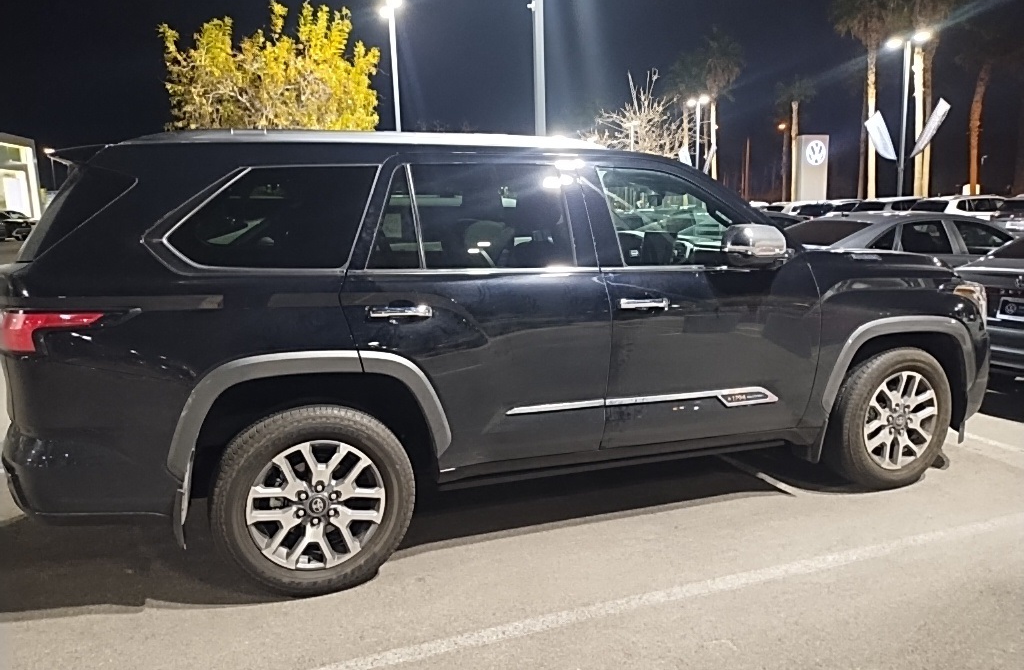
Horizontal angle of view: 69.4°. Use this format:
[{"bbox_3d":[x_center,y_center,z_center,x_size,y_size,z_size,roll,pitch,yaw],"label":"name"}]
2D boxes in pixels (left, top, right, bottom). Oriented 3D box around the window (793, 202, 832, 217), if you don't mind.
[{"bbox_3d":[9.817,-4.057,24.000,0.120,0.480,1.350,22,0,-22],"label":"window"}]

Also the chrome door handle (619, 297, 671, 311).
[{"bbox_3d":[0.610,-0.141,3.379,0.250,0.050,0.055,-4,9,-20],"label":"chrome door handle"}]

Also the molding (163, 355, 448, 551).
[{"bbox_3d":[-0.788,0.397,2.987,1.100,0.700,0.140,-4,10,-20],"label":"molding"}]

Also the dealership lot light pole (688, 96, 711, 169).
[{"bbox_3d":[10.228,-9.041,40.906,0.450,7.790,1.700,-4,10,-20],"label":"dealership lot light pole"}]

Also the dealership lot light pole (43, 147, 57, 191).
[{"bbox_3d":[-36.712,-11.173,59.625,0.500,7.678,1.700,-4,10,-12],"label":"dealership lot light pole"}]

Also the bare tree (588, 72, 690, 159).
[{"bbox_3d":[7.546,-10.687,43.765,6.200,9.399,5.800,-2,9,0],"label":"bare tree"}]

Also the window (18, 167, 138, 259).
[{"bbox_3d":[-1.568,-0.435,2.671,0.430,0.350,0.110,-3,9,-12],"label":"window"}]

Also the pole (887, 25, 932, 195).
[{"bbox_3d":[14.046,-7.077,26.611,0.500,7.501,1.600,-4,10,-12],"label":"pole"}]

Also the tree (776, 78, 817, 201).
[{"bbox_3d":[18.565,-11.672,48.795,2.700,10.210,2.700,-4,10,-20],"label":"tree"}]

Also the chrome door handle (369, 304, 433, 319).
[{"bbox_3d":[-0.447,-0.091,2.984,0.250,0.050,0.055,-4,9,-20],"label":"chrome door handle"}]

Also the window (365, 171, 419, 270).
[{"bbox_3d":[-0.519,-0.492,3.071,0.225,0.450,0.050,-4,-9,-20],"label":"window"}]

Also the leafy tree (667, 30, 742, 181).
[{"bbox_3d":[13.745,-14.438,52.118,5.000,13.727,4.200,-2,9,0],"label":"leafy tree"}]

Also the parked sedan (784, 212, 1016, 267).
[{"bbox_3d":[5.111,-0.816,9.408,4.780,1.470,1.820,-4,10,-20],"label":"parked sedan"}]

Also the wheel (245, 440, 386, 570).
[{"bbox_3d":[-0.814,0.678,3.073,0.545,0.545,0.210,-4,10,-20],"label":"wheel"}]

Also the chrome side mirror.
[{"bbox_3d":[1.152,-0.425,3.483,0.280,0.210,0.170,-8,11,-37],"label":"chrome side mirror"}]

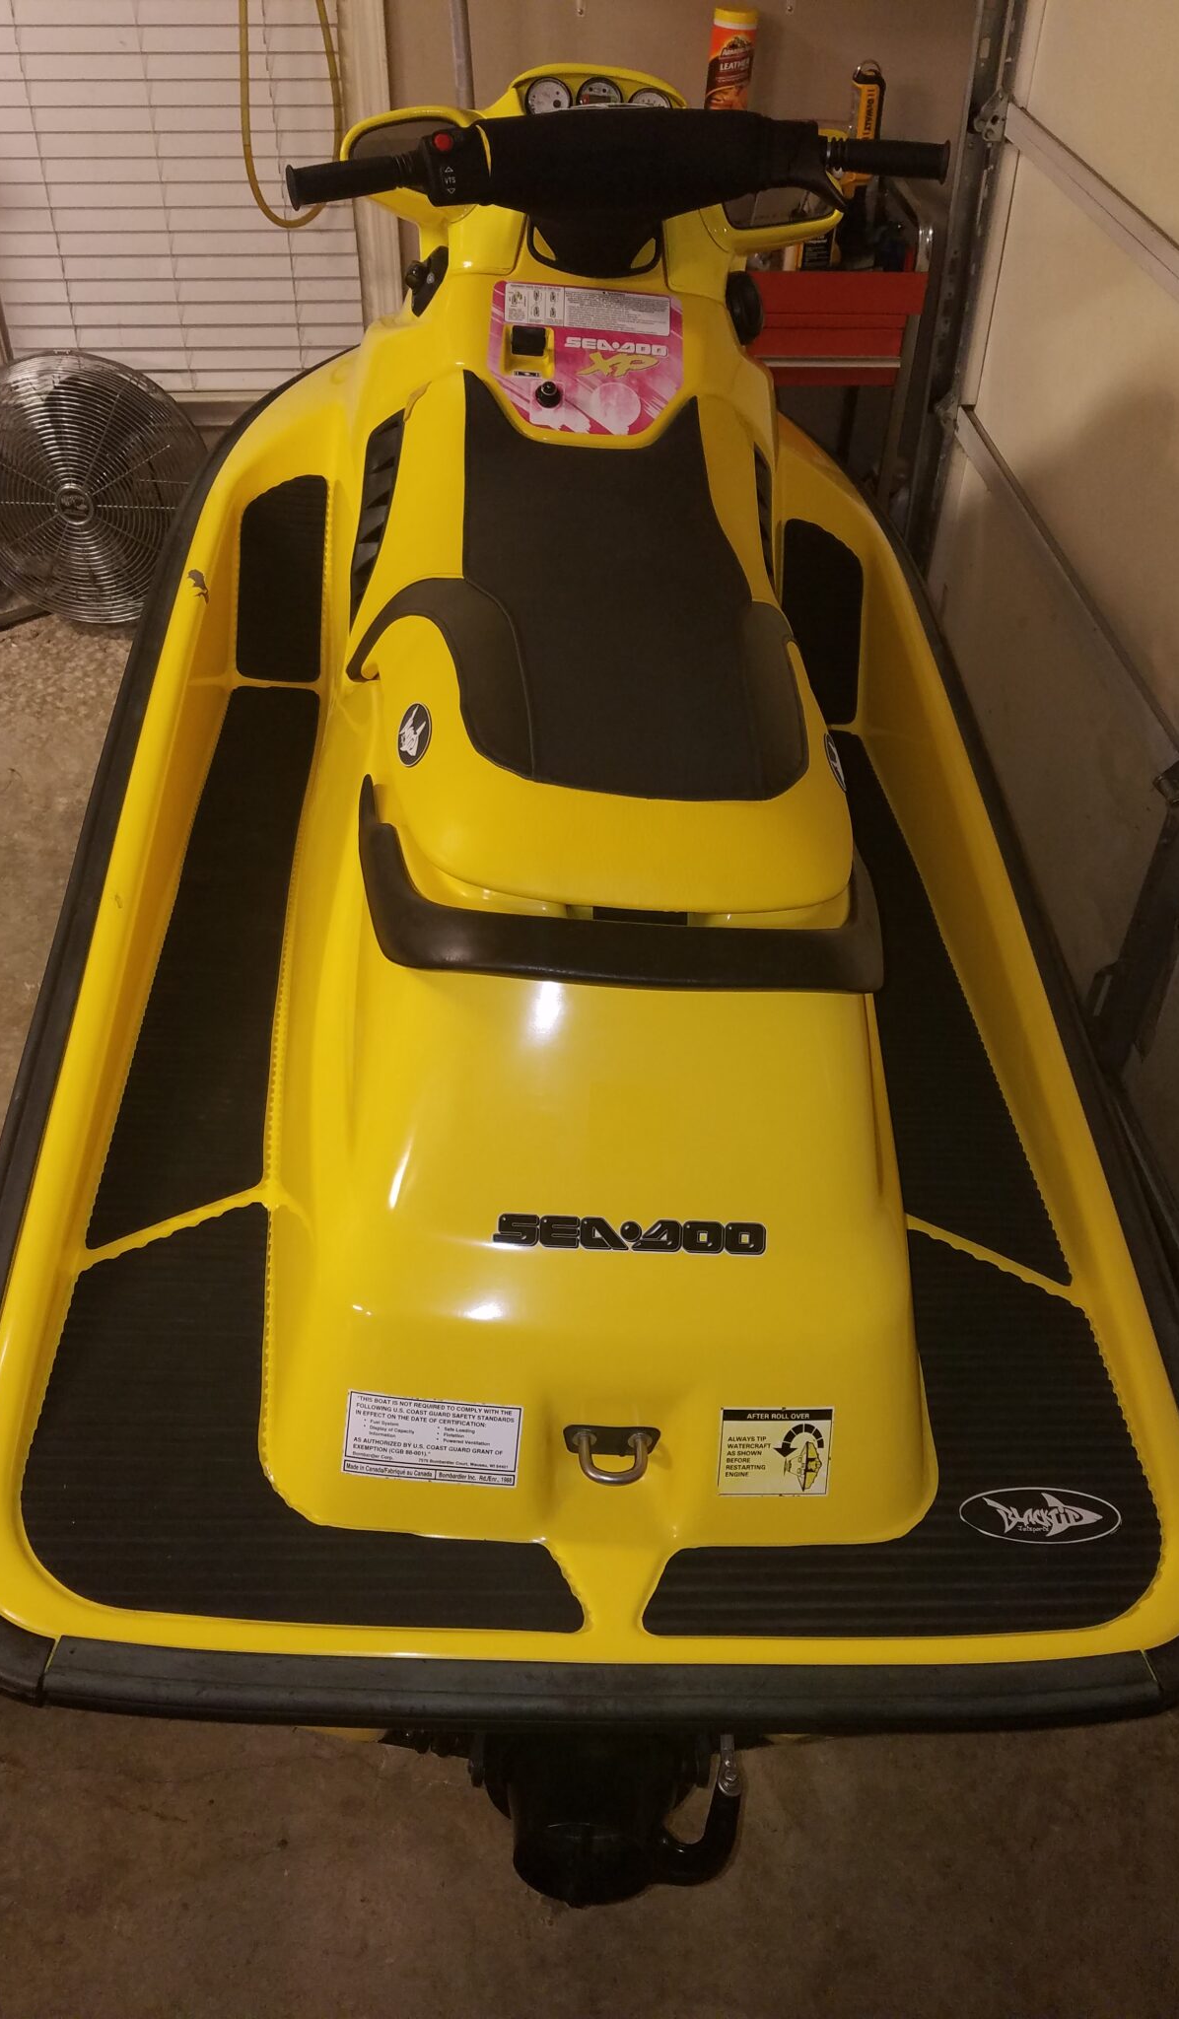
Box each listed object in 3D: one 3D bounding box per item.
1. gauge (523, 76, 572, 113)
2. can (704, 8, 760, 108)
[{"bbox_3d":[-0.050,-1.090,1.817,0.056,0.056,0.030,3,17,-8],"label":"gauge"},{"bbox_3d":[0.256,-1.714,2.777,0.080,0.205,0.080,0,40,0],"label":"can"}]

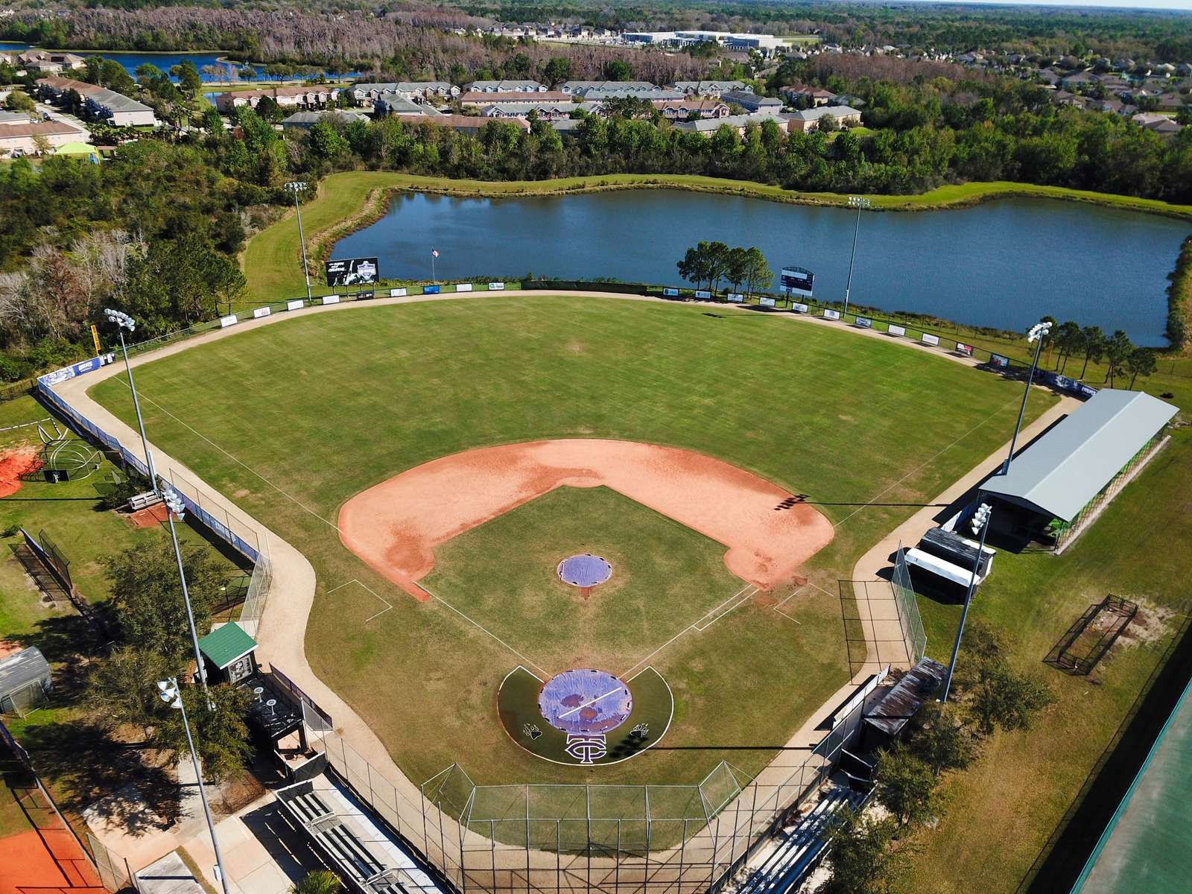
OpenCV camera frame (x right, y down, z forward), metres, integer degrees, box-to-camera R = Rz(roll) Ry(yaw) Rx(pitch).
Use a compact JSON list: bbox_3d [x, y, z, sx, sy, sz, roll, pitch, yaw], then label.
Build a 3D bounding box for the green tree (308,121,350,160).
[{"bbox_3d":[-84.850,-98.990,287.550,12.500,12.300,12.500,-6,28,-16],"label":"green tree"}]

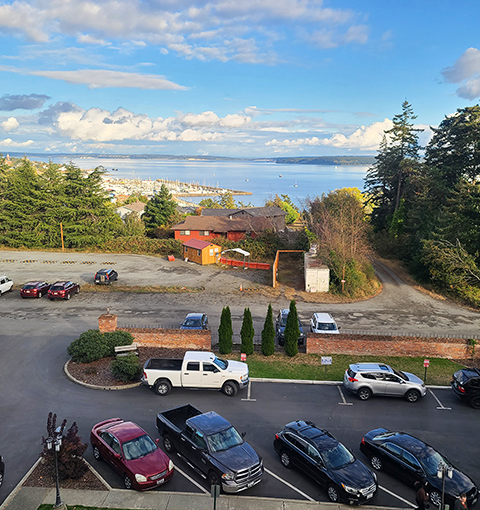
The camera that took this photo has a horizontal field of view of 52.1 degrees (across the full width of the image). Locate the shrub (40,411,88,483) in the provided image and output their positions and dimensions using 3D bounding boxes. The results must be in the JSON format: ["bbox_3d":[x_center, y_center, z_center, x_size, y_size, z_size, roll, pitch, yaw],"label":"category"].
[{"bbox_3d":[-7.440,8.060,20.750,1.950,2.550,1.950,0,11,0],"label":"shrub"}]

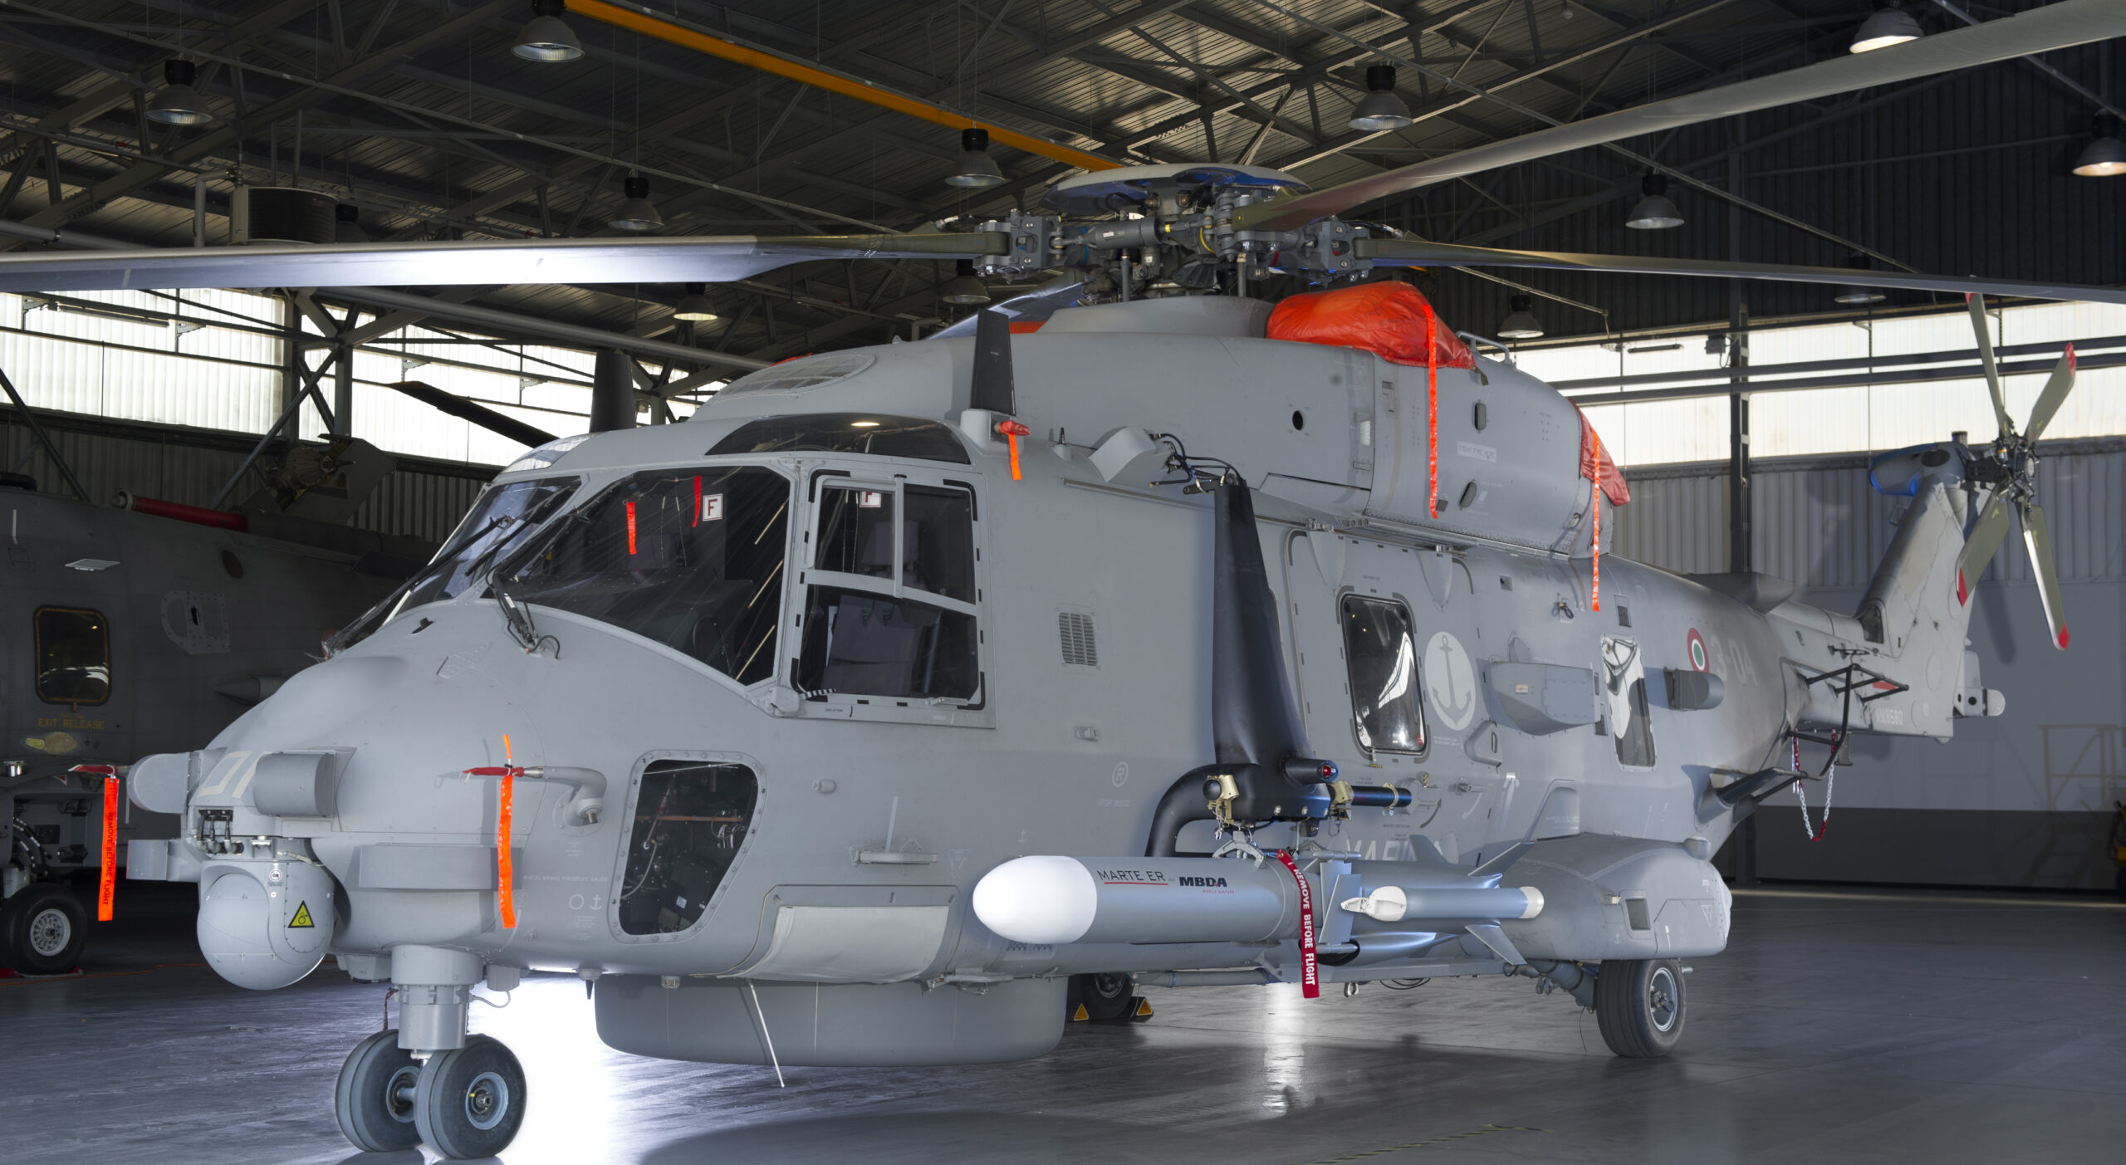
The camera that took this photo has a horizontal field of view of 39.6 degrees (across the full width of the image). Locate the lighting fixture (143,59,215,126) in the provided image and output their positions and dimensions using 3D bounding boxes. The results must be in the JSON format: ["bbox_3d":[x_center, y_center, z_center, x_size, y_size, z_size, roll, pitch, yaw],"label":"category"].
[{"bbox_3d":[-7.772,-4.338,25.983,0.582,0.483,0.582,1,-4,0],"label":"lighting fixture"}]

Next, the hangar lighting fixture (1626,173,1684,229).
[{"bbox_3d":[6.336,-4.086,31.544,0.590,0.510,0.590,0,-4,0],"label":"hangar lighting fixture"}]

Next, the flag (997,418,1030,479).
[{"bbox_3d":[-0.183,-0.493,11.149,0.130,0.235,0.090,-3,-5,37],"label":"flag"}]

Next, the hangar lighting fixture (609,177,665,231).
[{"bbox_3d":[-4.441,-3.971,30.780,0.582,0.483,0.582,1,-4,0],"label":"hangar lighting fixture"}]

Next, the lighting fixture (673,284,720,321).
[{"bbox_3d":[-4.685,-3.634,37.729,0.582,0.483,0.582,1,-4,0],"label":"lighting fixture"}]

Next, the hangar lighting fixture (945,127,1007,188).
[{"bbox_3d":[-0.835,-4.098,28.345,0.582,0.483,0.582,1,-4,0],"label":"hangar lighting fixture"}]

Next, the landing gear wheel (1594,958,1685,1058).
[{"bbox_3d":[2.770,1.982,14.115,0.224,0.589,0.609,-3,-5,37],"label":"landing gear wheel"}]

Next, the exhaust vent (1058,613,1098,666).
[{"bbox_3d":[0.046,0.217,11.268,0.040,0.205,0.215,-12,-10,35],"label":"exhaust vent"}]

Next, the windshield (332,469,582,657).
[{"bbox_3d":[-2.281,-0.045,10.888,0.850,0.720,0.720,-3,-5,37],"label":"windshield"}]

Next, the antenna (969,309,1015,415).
[{"bbox_3d":[-0.263,-0.837,11.264,0.075,0.400,0.285,-3,-5,37],"label":"antenna"}]

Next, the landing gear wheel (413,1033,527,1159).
[{"bbox_3d":[-2.024,1.766,10.107,0.153,0.413,0.421,-3,-5,37],"label":"landing gear wheel"}]

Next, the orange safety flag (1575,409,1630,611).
[{"bbox_3d":[2.868,-0.384,15.677,0.320,1.070,0.420,-3,-5,37],"label":"orange safety flag"}]

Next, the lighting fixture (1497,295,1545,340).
[{"bbox_3d":[6.096,-3.553,39.290,0.590,0.500,0.590,0,-4,0],"label":"lighting fixture"}]

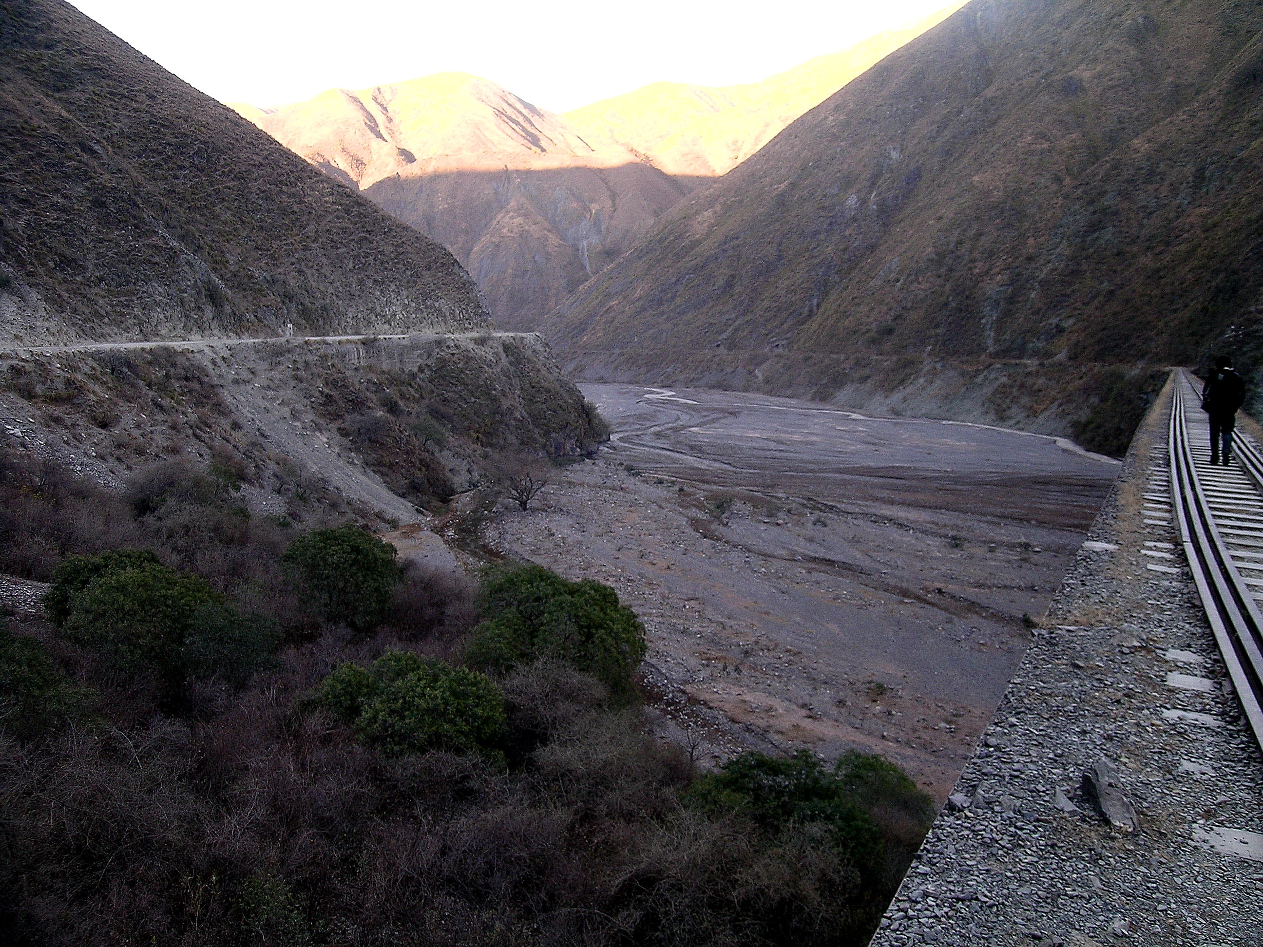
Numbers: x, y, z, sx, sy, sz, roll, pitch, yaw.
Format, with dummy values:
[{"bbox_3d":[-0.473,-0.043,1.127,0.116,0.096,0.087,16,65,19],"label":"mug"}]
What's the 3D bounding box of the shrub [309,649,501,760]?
[{"bbox_3d":[-5.328,5.765,24.812,4.500,2.620,3.830,-1,7,-12],"label":"shrub"}]

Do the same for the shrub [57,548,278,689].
[{"bbox_3d":[-13.179,4.144,29.156,5.870,3.750,4.410,-3,7,-24],"label":"shrub"}]

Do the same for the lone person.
[{"bbox_3d":[9.275,-0.984,15.991,0.620,1.720,0.450,3,7,28],"label":"lone person"}]

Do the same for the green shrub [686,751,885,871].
[{"bbox_3d":[2.891,6.662,19.379,3.620,2.440,2.890,1,7,9],"label":"green shrub"}]

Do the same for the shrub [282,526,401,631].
[{"bbox_3d":[-9.962,3.705,35.145,3.900,3.700,3.700,-2,7,-16],"label":"shrub"}]

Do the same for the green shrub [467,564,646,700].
[{"bbox_3d":[-2.310,5.010,31.771,5.490,4.240,4.940,0,7,-4],"label":"green shrub"}]

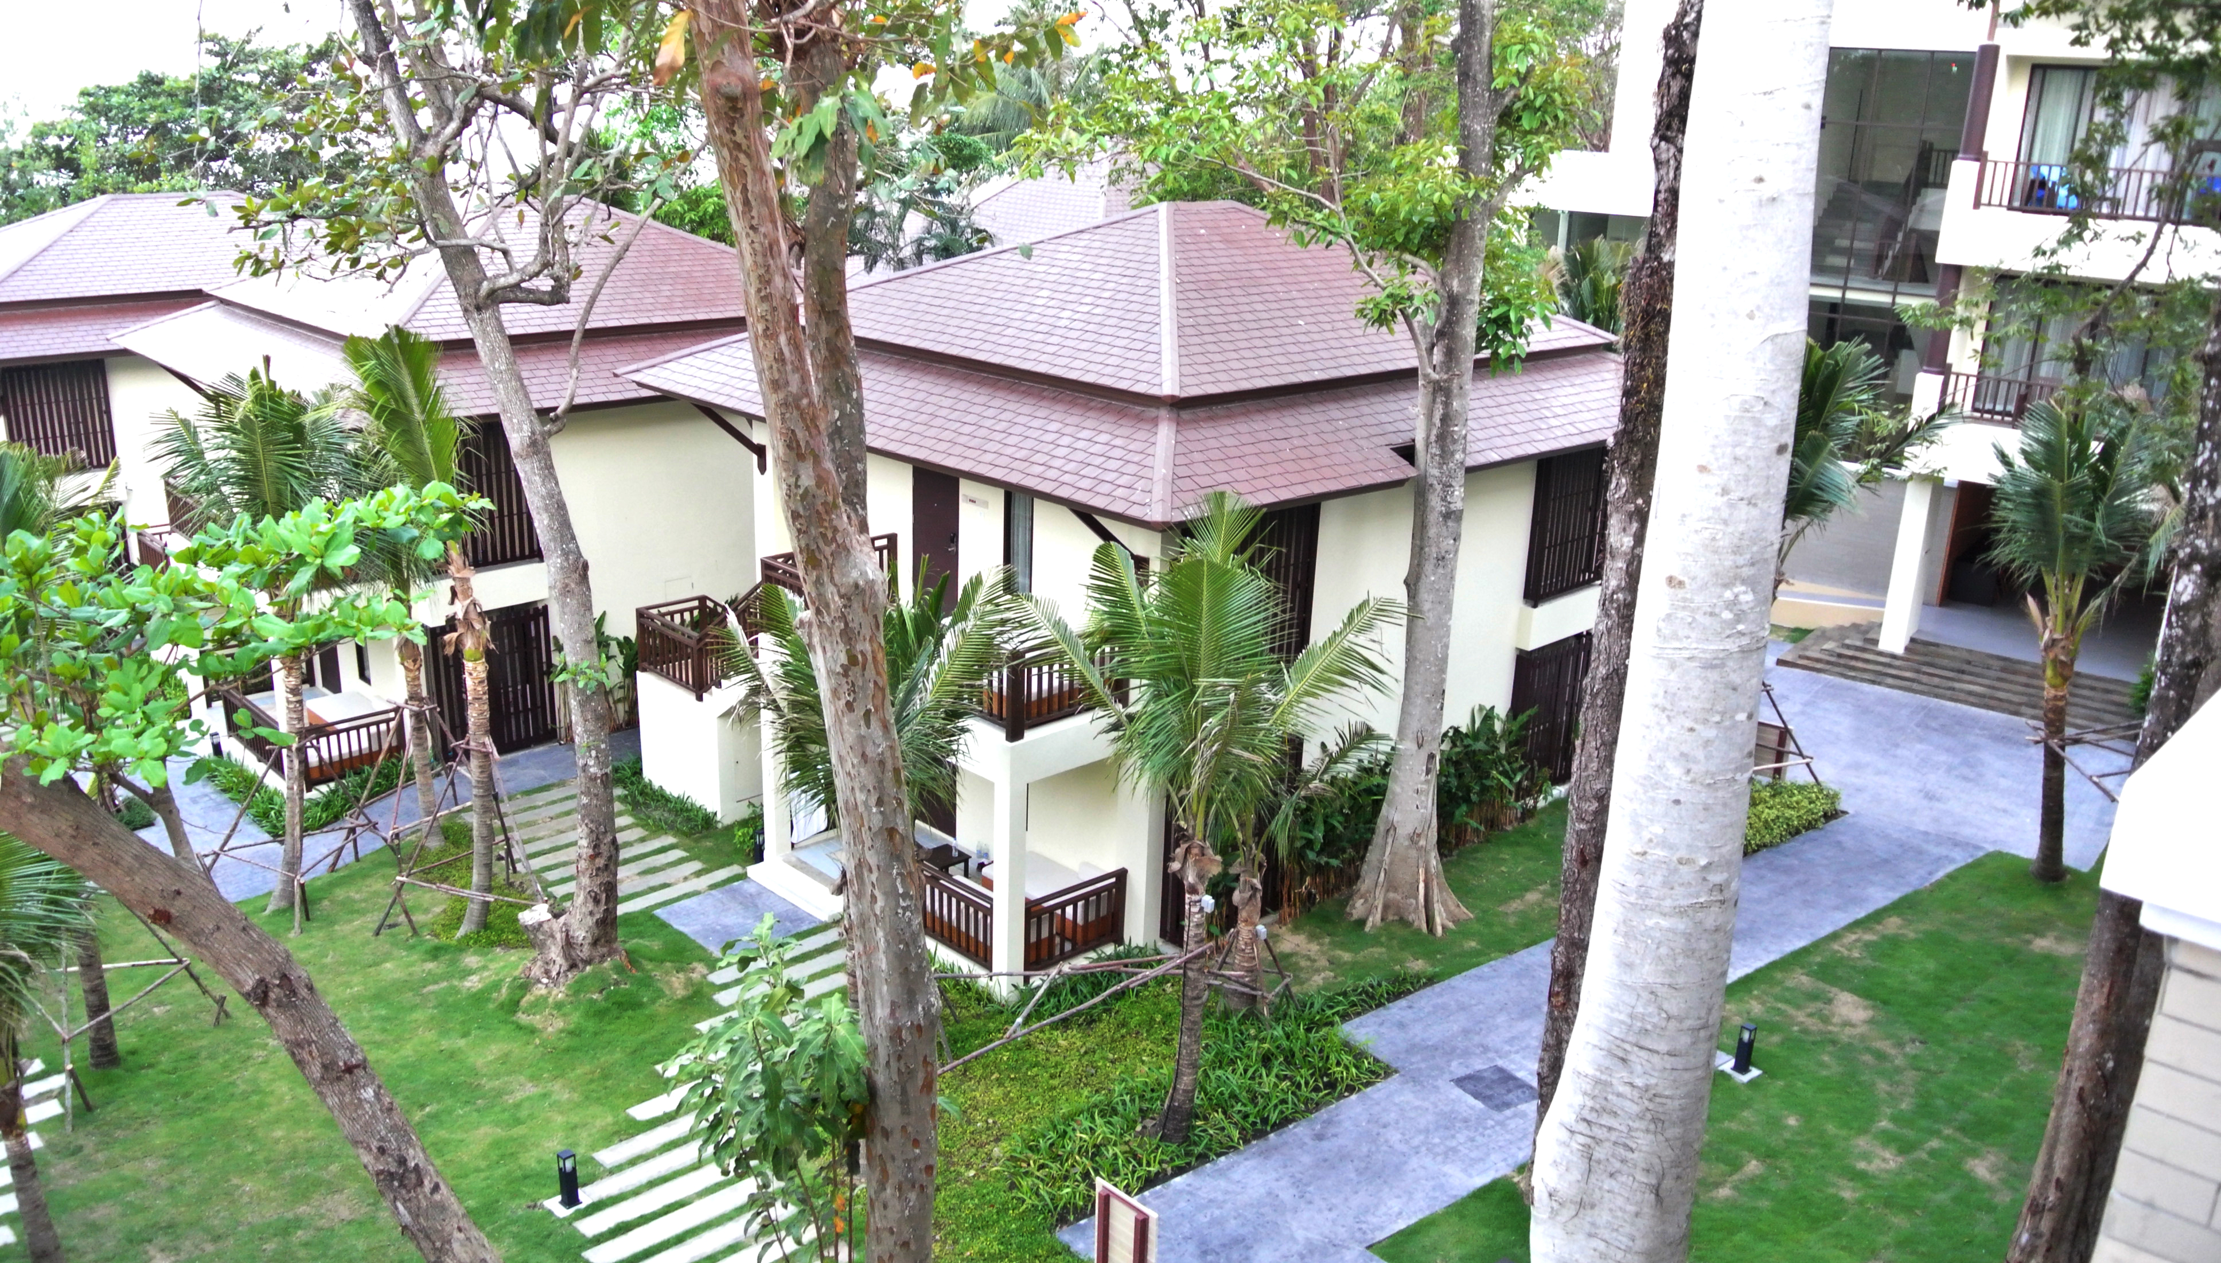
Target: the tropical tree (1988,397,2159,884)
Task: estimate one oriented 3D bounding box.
[{"bbox_3d":[12.561,0.129,22.475,2.600,6.660,2.600,12,20,30],"label":"tropical tree"}]

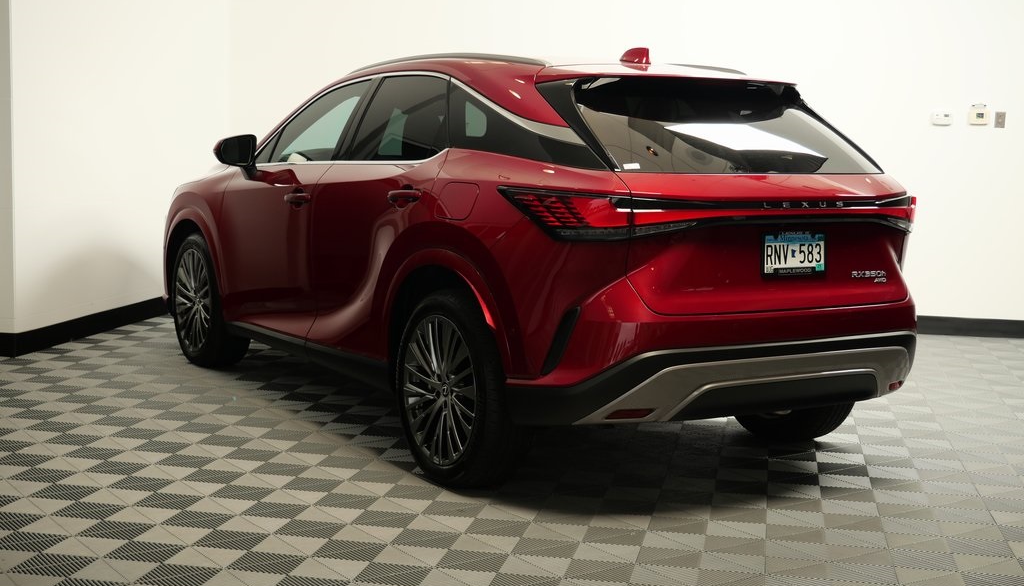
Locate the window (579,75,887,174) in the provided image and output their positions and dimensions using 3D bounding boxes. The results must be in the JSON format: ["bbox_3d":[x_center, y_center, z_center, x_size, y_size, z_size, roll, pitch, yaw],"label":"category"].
[{"bbox_3d":[0.815,-0.641,4.884,1.290,0.090,0.520,-3,46,-32],"label":"window"}]

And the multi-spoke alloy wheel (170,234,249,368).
[{"bbox_3d":[-1.698,0.038,7.357,0.240,0.762,0.768,-3,8,-32],"label":"multi-spoke alloy wheel"}]

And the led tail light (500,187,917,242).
[{"bbox_3d":[0.869,-0.293,4.822,1.790,0.165,0.620,-3,8,-32],"label":"led tail light"}]

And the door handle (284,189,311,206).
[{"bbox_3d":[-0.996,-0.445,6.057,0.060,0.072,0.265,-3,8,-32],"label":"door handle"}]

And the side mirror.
[{"bbox_3d":[-1.388,-0.695,6.501,0.225,0.195,0.150,-3,8,-32],"label":"side mirror"}]

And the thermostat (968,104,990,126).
[{"bbox_3d":[3.348,-1.275,9.320,0.150,0.150,0.040,3,7,9],"label":"thermostat"}]

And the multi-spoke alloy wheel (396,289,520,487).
[{"bbox_3d":[-0.185,0.359,4.963,0.240,0.762,0.768,-3,8,-32],"label":"multi-spoke alloy wheel"}]

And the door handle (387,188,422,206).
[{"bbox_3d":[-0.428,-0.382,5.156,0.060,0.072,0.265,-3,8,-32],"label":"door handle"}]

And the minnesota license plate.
[{"bbox_3d":[1.005,-0.139,4.620,0.306,0.157,0.020,-3,3,-32],"label":"minnesota license plate"}]

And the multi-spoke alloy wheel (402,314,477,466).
[{"bbox_3d":[-0.210,0.364,4.948,0.160,0.572,0.572,-3,8,-32],"label":"multi-spoke alloy wheel"}]

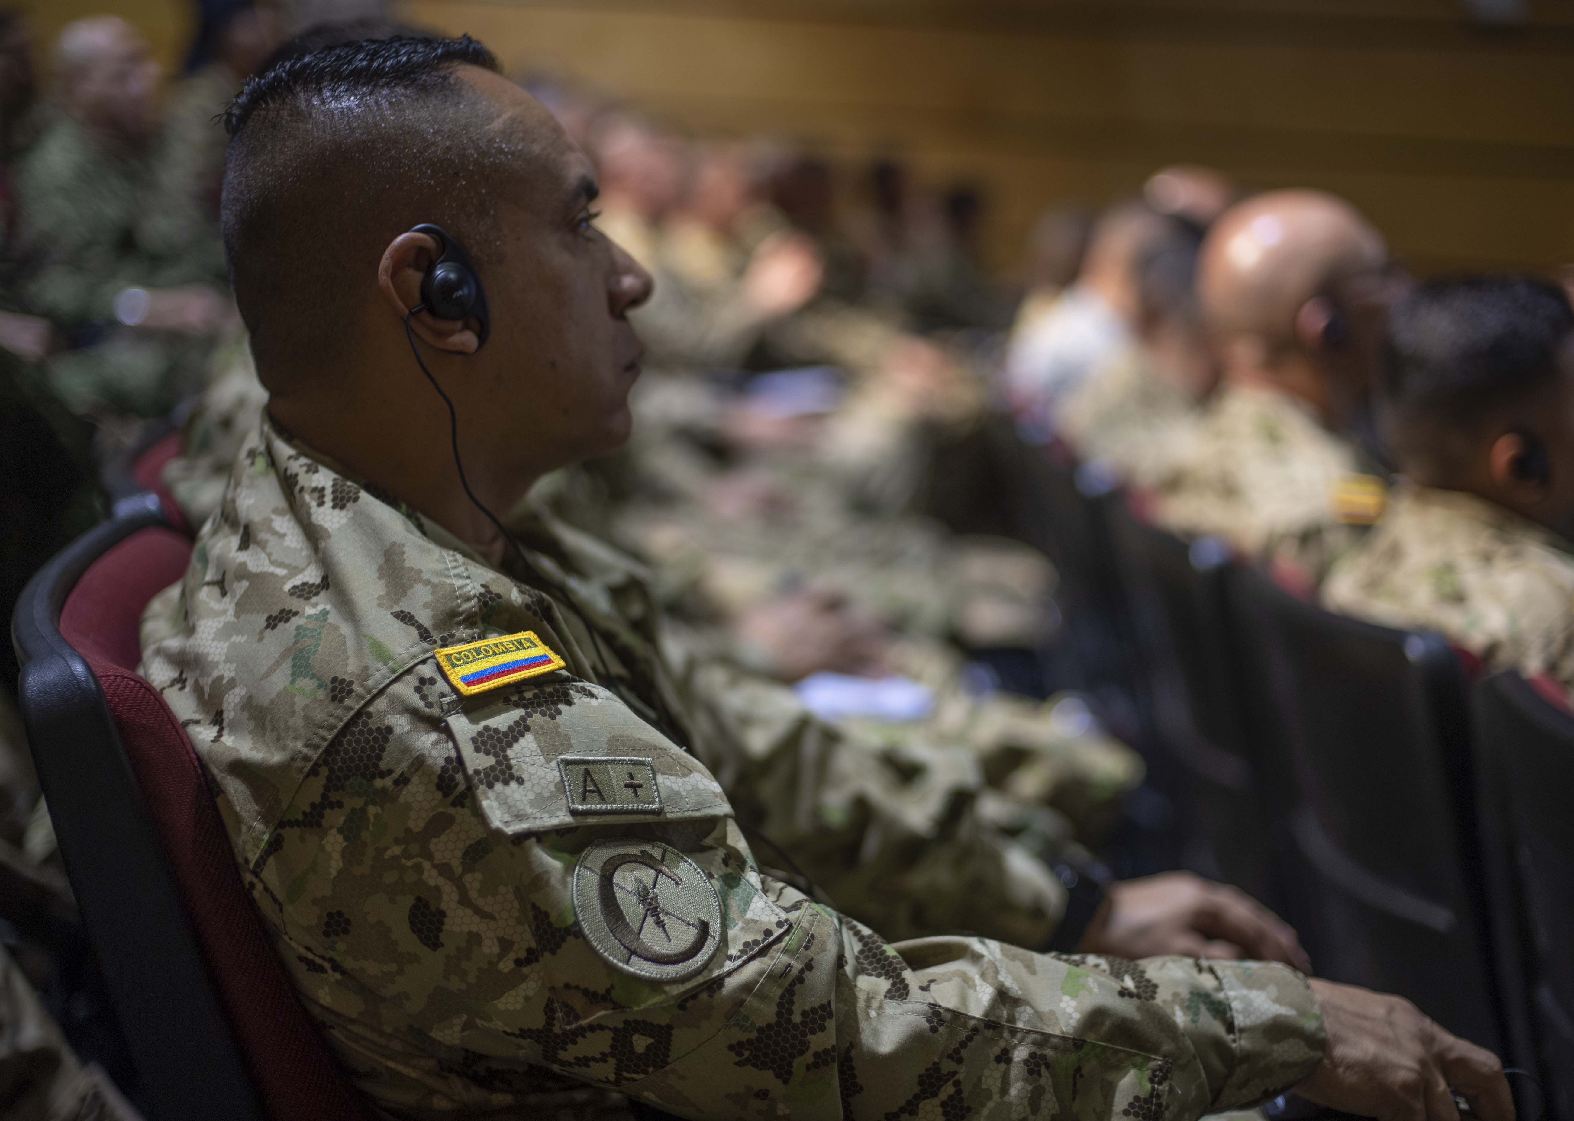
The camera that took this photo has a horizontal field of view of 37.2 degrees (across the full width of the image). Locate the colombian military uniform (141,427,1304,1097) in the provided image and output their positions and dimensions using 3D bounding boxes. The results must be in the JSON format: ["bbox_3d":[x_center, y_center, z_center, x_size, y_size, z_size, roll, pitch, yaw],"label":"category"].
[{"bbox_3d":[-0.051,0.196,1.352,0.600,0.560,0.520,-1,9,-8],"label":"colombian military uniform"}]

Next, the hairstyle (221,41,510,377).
[{"bbox_3d":[-0.230,-0.195,1.275,0.168,0.185,0.158,-10,11,-12],"label":"hairstyle"}]

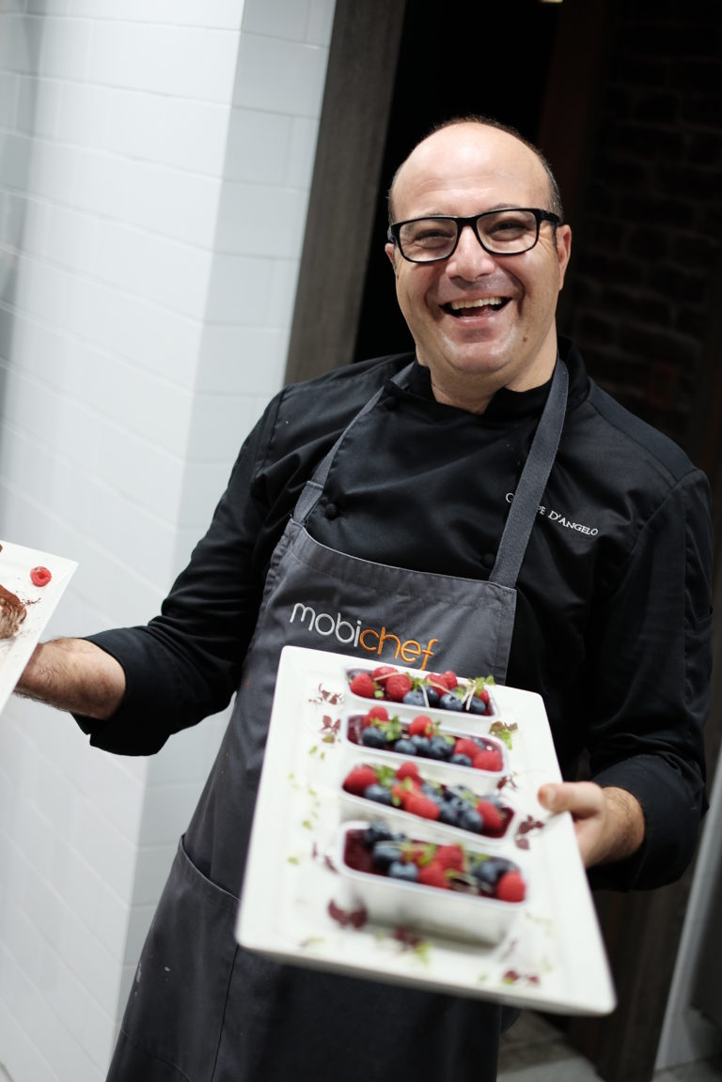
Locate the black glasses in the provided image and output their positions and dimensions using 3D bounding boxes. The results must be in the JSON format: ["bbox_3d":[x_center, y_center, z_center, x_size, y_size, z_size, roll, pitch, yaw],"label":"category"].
[{"bbox_3d":[0.108,-0.286,1.509,0.143,0.046,0.145,-6,8,9],"label":"black glasses"}]

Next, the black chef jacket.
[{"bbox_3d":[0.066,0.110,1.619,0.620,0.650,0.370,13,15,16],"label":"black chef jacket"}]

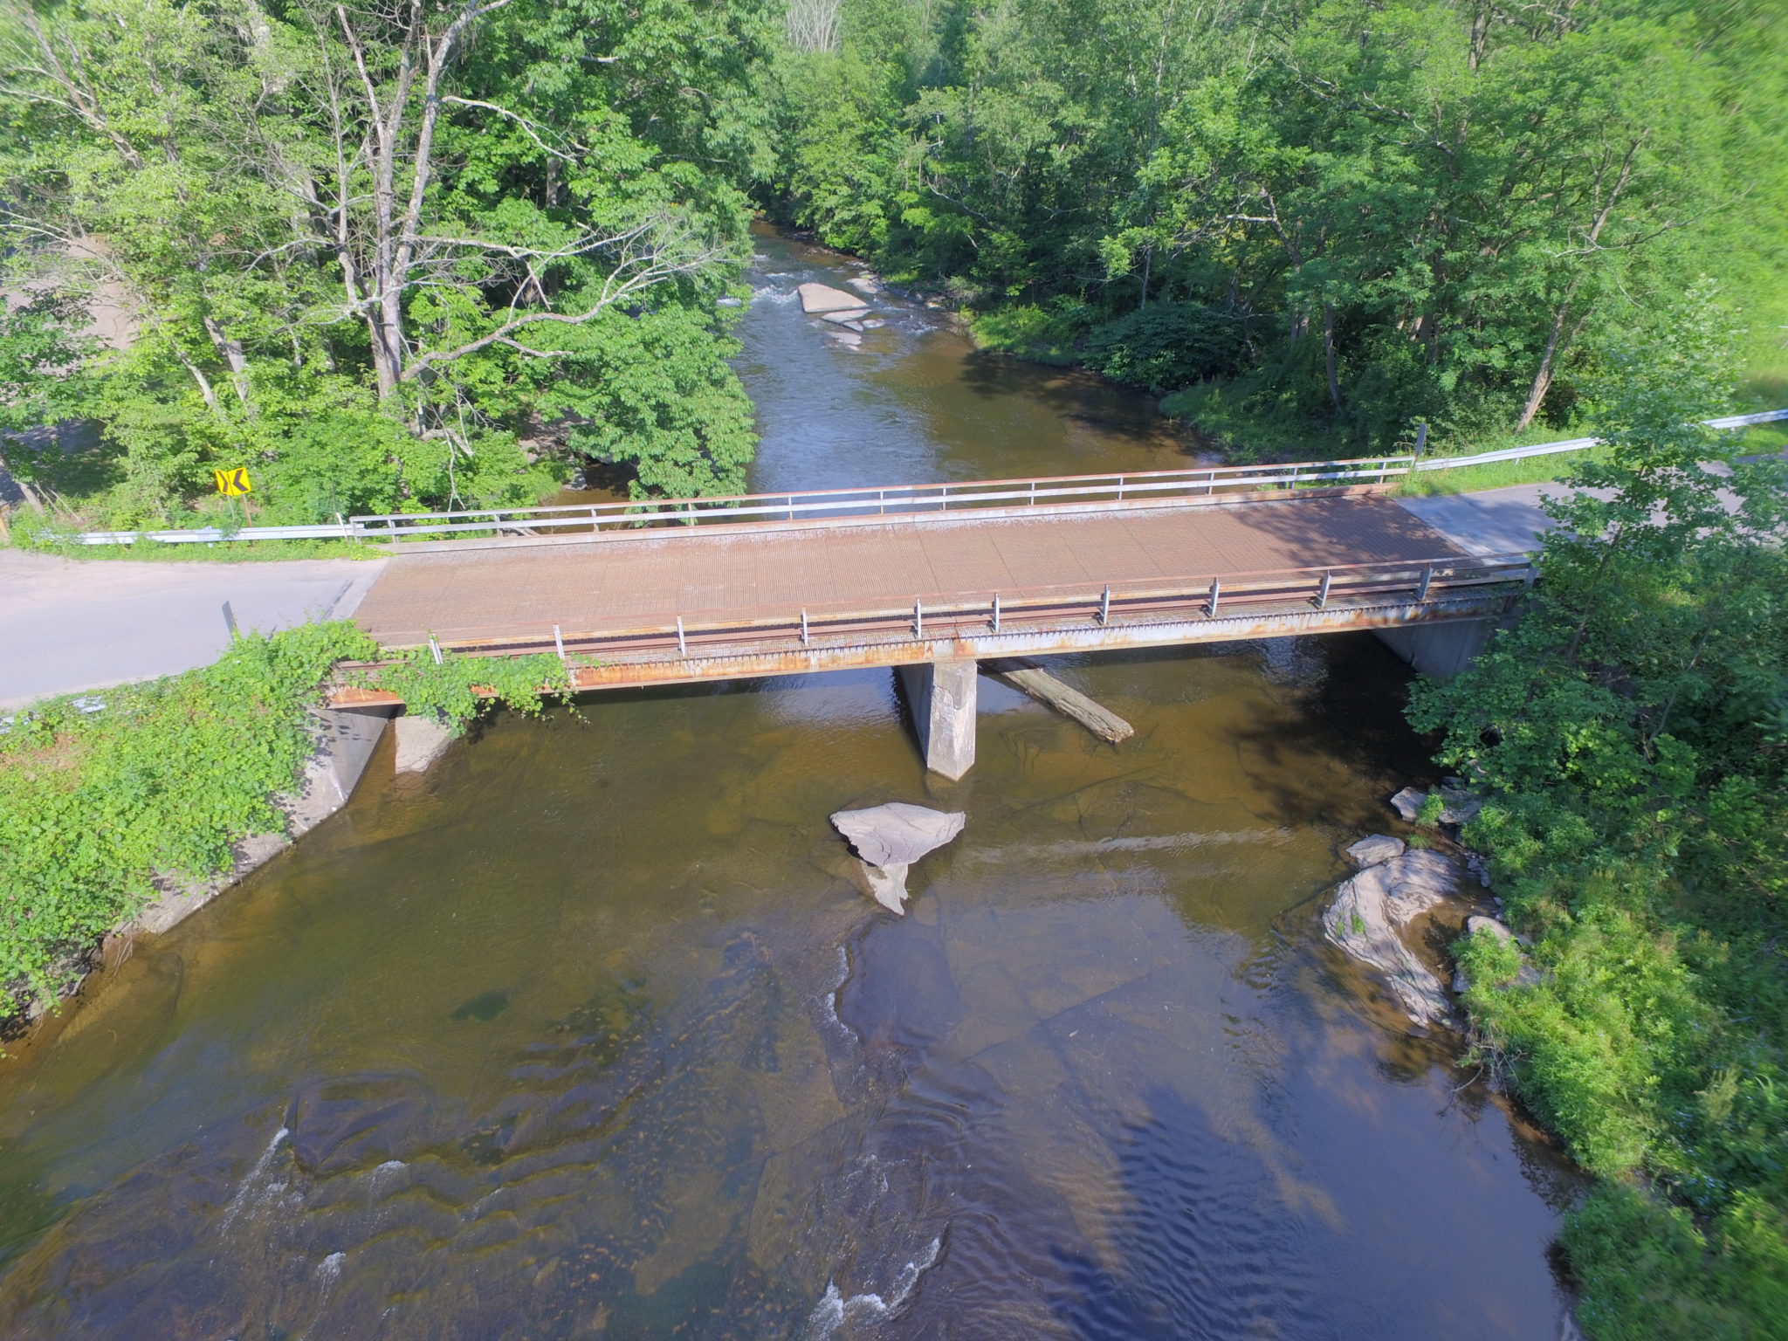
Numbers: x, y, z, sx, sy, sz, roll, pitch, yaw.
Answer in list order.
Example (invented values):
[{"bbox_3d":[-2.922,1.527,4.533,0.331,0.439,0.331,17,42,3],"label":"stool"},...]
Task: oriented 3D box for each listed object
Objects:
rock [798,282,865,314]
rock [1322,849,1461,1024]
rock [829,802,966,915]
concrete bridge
[{"bbox_3d":[-3.844,-22.979,63.884,3.806,0.900,6.600,-9,32,-13],"label":"rock"},{"bbox_3d":[9.422,4.763,19.701,2.242,0.650,4.821,14,34,22],"label":"rock"},{"bbox_3d":[0.108,3.861,21.341,2.911,0.650,3.063,-1,31,-1],"label":"rock"},{"bbox_3d":[0.944,-1.307,25.833,27.280,4.642,7.260,-4,31,-7],"label":"concrete bridge"}]

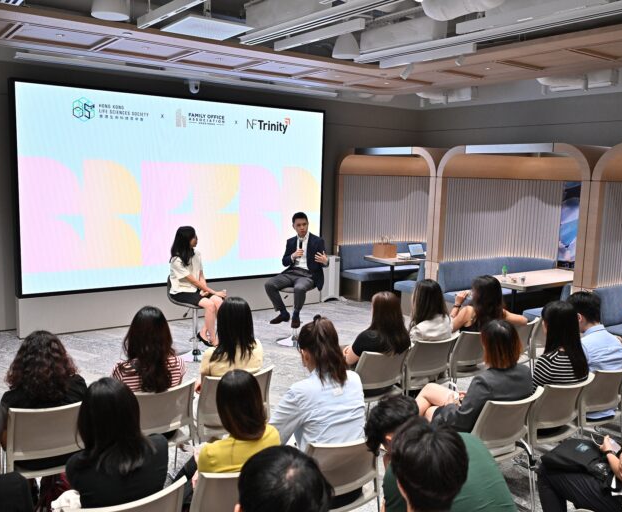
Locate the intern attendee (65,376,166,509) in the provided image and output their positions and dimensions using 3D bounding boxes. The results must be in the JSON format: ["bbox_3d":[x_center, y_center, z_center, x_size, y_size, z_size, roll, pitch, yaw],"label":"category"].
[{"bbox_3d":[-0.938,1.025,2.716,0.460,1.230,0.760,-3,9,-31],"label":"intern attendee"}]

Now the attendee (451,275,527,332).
[{"bbox_3d":[1.273,0.727,5.415,0.660,1.250,0.760,-4,10,-39],"label":"attendee"}]

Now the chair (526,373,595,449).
[{"bbox_3d":[1.436,1.131,4.053,0.510,0.820,0.560,-3,9,-33],"label":"chair"}]

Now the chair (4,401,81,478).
[{"bbox_3d":[-1.433,1.120,3.431,0.510,0.820,0.560,-3,9,-31],"label":"chair"}]

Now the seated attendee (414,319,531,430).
[{"bbox_3d":[0.930,0.947,3.898,0.500,1.200,0.860,-4,10,-37],"label":"seated attendee"}]

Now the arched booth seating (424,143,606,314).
[{"bbox_3d":[2.982,-0.136,7.816,1.750,2.434,2.192,-3,9,-33],"label":"arched booth seating"}]

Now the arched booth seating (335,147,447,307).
[{"bbox_3d":[1.783,-0.418,9.640,1.750,2.434,2.192,-3,9,-33],"label":"arched booth seating"}]

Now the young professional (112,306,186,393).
[{"bbox_3d":[-1.089,0.885,3.839,0.460,1.220,0.800,-4,9,-35],"label":"young professional"}]

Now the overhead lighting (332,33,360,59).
[{"bbox_3d":[0.334,-1.973,5.675,0.285,0.270,0.285,2,8,0],"label":"overhead lighting"}]

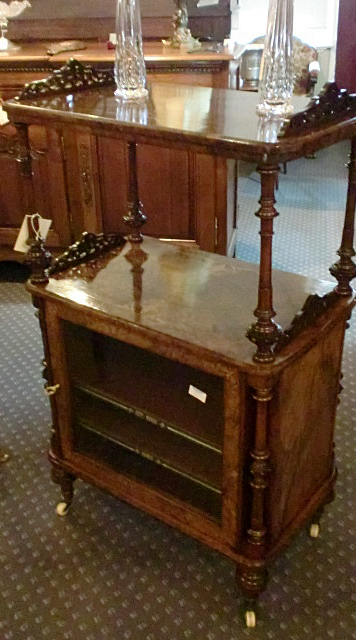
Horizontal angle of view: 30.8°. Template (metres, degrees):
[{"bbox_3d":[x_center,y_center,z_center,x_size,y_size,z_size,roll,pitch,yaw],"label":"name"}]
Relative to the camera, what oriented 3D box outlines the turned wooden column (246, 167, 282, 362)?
[{"bbox_3d":[0.139,-0.079,1.025,0.060,0.330,0.060,-1,28,1],"label":"turned wooden column"}]

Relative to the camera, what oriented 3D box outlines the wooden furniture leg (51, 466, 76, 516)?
[{"bbox_3d":[-0.297,0.444,1.695,0.066,0.168,0.066,-1,28,1],"label":"wooden furniture leg"}]

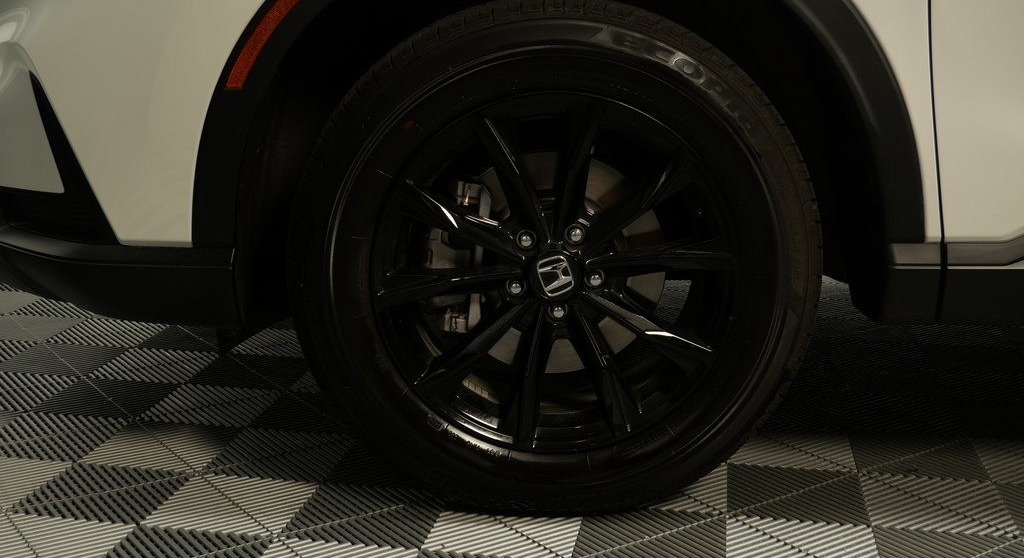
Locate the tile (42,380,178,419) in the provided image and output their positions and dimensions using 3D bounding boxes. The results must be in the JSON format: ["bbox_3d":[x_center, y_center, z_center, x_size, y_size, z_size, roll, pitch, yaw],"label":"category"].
[{"bbox_3d":[-0.738,0.227,2.169,0.201,0.020,0.199,3,13,9],"label":"tile"}]

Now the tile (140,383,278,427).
[{"bbox_3d":[-0.538,0.238,2.136,0.201,0.020,0.199,3,13,9],"label":"tile"}]

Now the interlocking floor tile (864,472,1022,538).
[{"bbox_3d":[0.625,0.342,1.757,0.201,0.020,0.199,3,13,9],"label":"interlocking floor tile"}]

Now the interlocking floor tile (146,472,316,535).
[{"bbox_3d":[-0.405,0.335,1.725,0.201,0.020,0.199,3,13,9],"label":"interlocking floor tile"}]

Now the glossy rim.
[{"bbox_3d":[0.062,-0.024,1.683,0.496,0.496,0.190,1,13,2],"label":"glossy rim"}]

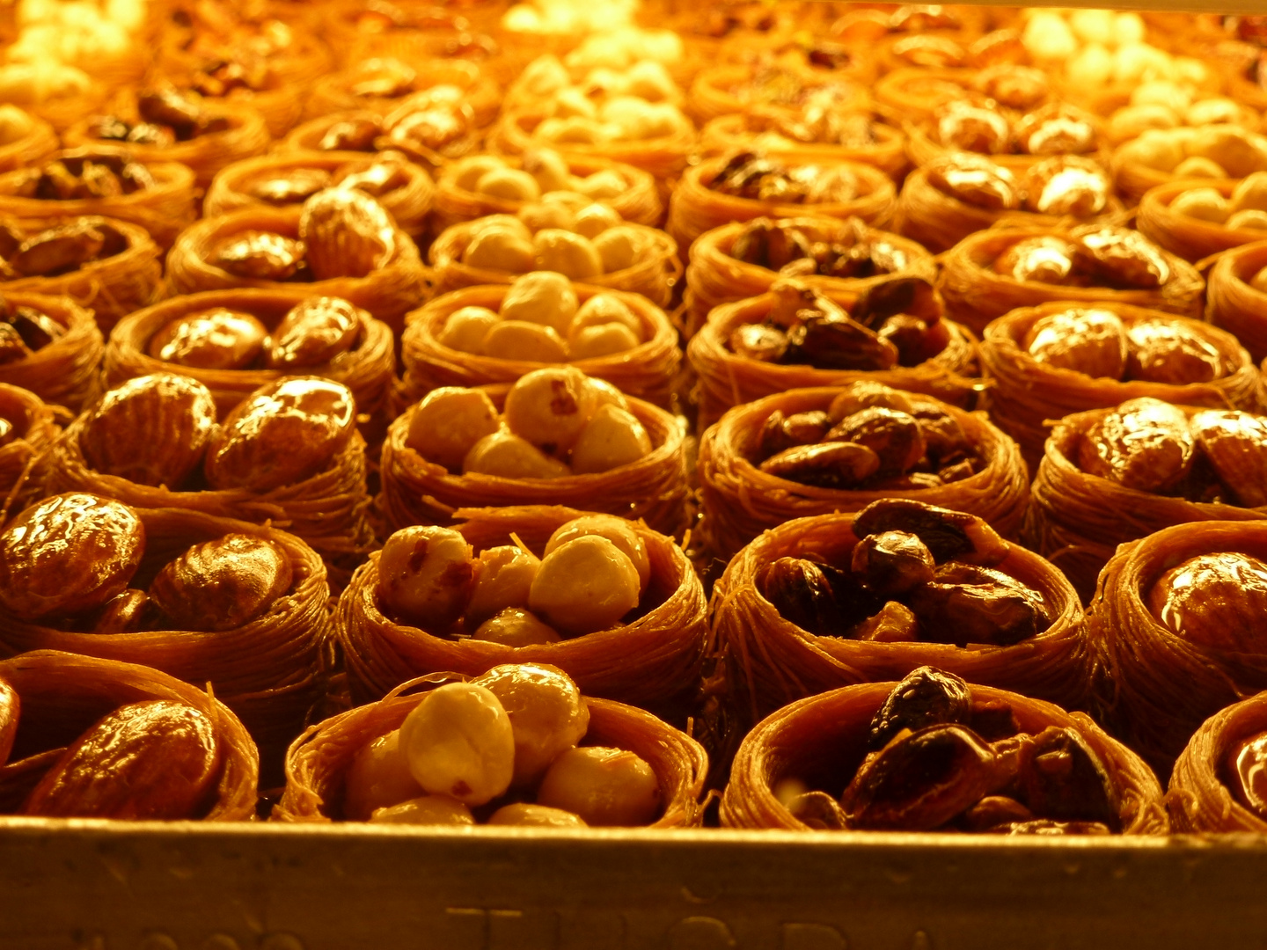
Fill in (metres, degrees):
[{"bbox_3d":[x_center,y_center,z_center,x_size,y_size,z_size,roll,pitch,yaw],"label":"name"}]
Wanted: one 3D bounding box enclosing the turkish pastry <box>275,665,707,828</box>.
[{"bbox_3d":[-0.015,0.040,0.231,0.047,0.032,0.047,1,22,0],"label":"turkish pastry"}]

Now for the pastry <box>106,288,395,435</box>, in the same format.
[{"bbox_3d":[-0.068,-0.016,0.371,0.050,0.028,0.050,1,22,0],"label":"pastry"}]

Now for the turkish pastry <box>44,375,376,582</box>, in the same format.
[{"bbox_3d":[-0.067,0.001,0.332,0.050,0.032,0.050,0,24,0],"label":"turkish pastry"}]

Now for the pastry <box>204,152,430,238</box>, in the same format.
[{"bbox_3d":[-0.070,-0.056,0.469,0.051,0.028,0.051,1,22,0],"label":"pastry"}]

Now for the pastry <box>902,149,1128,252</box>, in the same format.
[{"bbox_3d":[0.083,-0.056,0.464,0.050,0.029,0.050,0,24,0],"label":"pastry"}]

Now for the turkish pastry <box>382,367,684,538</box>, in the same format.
[{"bbox_3d":[-0.016,-0.001,0.337,0.050,0.032,0.050,0,24,0],"label":"turkish pastry"}]

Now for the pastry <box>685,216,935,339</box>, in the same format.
[{"bbox_3d":[0.036,-0.036,0.424,0.050,0.027,0.050,1,22,0],"label":"pastry"}]

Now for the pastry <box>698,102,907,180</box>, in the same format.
[{"bbox_3d":[0.041,-0.077,0.514,0.050,0.029,0.050,0,24,0],"label":"pastry"}]

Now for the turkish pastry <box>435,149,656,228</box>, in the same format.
[{"bbox_3d":[-0.019,-0.057,0.465,0.050,0.029,0.050,0,24,0],"label":"turkish pastry"}]

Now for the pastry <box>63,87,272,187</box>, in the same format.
[{"bbox_3d":[-0.114,-0.077,0.516,0.050,0.029,0.050,1,22,0],"label":"pastry"}]

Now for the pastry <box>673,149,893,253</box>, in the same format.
[{"bbox_3d":[0.033,-0.057,0.467,0.050,0.029,0.050,0,24,0],"label":"pastry"}]

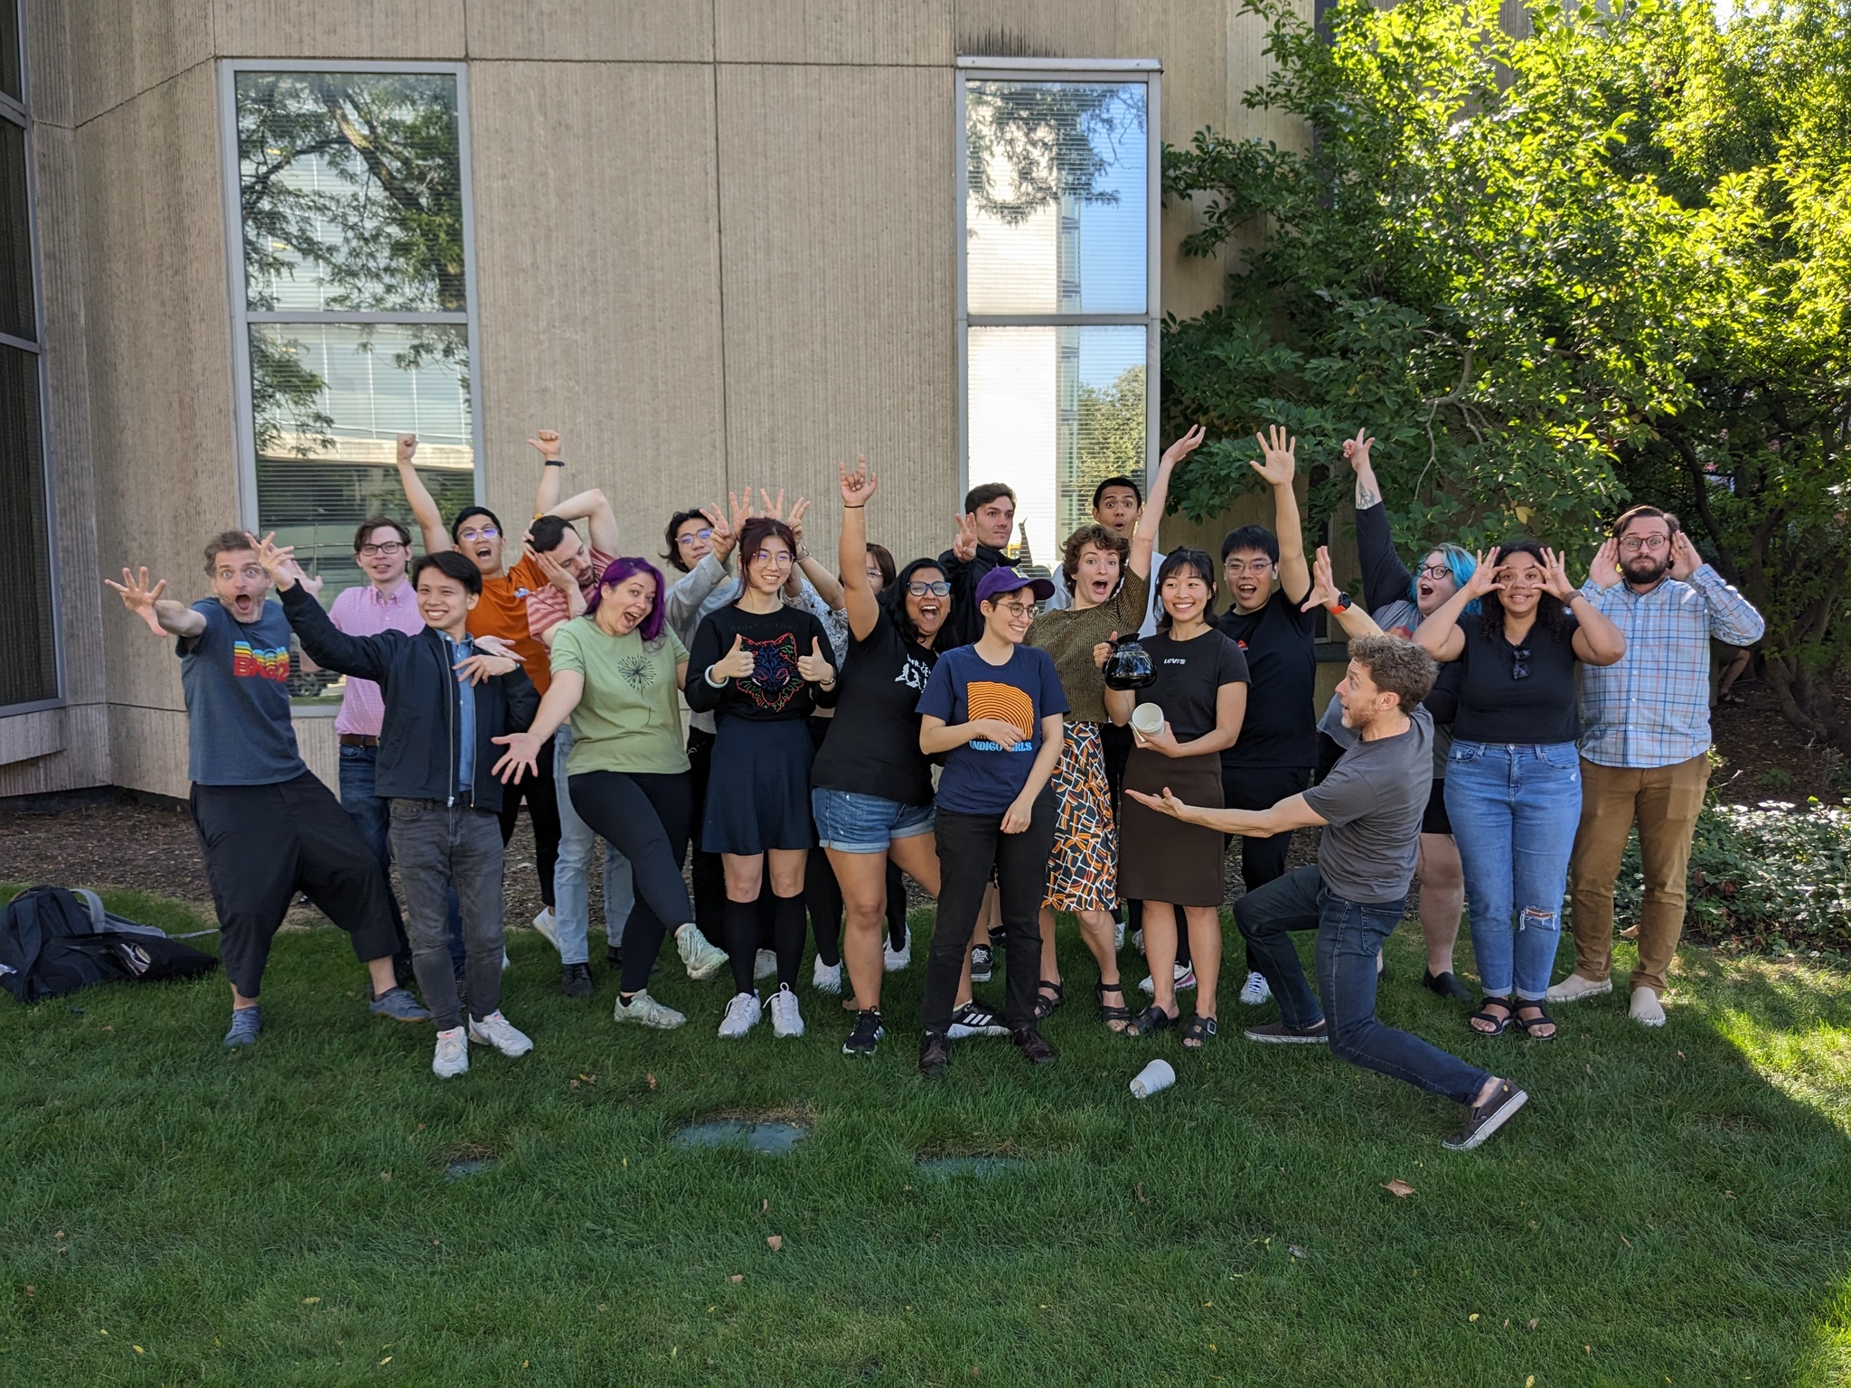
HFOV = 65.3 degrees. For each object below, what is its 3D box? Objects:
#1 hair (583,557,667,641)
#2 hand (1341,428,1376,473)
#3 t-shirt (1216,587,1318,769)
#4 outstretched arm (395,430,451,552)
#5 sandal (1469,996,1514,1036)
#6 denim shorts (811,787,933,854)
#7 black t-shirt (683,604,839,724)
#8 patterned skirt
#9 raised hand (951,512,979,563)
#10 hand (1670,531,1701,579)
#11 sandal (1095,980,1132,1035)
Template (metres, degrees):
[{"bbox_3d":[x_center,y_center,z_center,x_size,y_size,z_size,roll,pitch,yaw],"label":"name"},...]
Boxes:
[{"bbox_3d":[-1.007,-0.325,4.880,0.250,0.260,0.215,11,5,-26],"label":"hair"},{"bbox_3d":[1.566,-0.881,5.220,0.110,0.155,0.100,3,6,35],"label":"hand"},{"bbox_3d":[1.168,-0.053,5.080,0.470,0.640,0.270,2,6,25],"label":"t-shirt"},{"bbox_3d":[-1.852,-0.733,5.320,0.125,0.480,0.125,-17,5,-5],"label":"outstretched arm"},{"bbox_3d":[1.945,1.079,4.951,0.105,0.095,0.250,2,6,32],"label":"sandal"},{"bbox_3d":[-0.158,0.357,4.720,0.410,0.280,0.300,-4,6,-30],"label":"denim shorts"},{"bbox_3d":[-0.534,-0.099,4.700,0.510,0.400,0.330,-1,5,-7],"label":"black t-shirt"},{"bbox_3d":[0.508,0.418,5.000,0.360,0.670,0.290,0,5,8],"label":"patterned skirt"},{"bbox_3d":[0.145,-0.581,5.370,0.100,0.185,0.075,-2,5,-10],"label":"raised hand"},{"bbox_3d":[2.674,-0.486,5.080,0.100,0.175,0.080,-6,6,30],"label":"hand"},{"bbox_3d":[0.628,1.045,4.840,0.100,0.110,0.255,-1,5,-7],"label":"sandal"}]

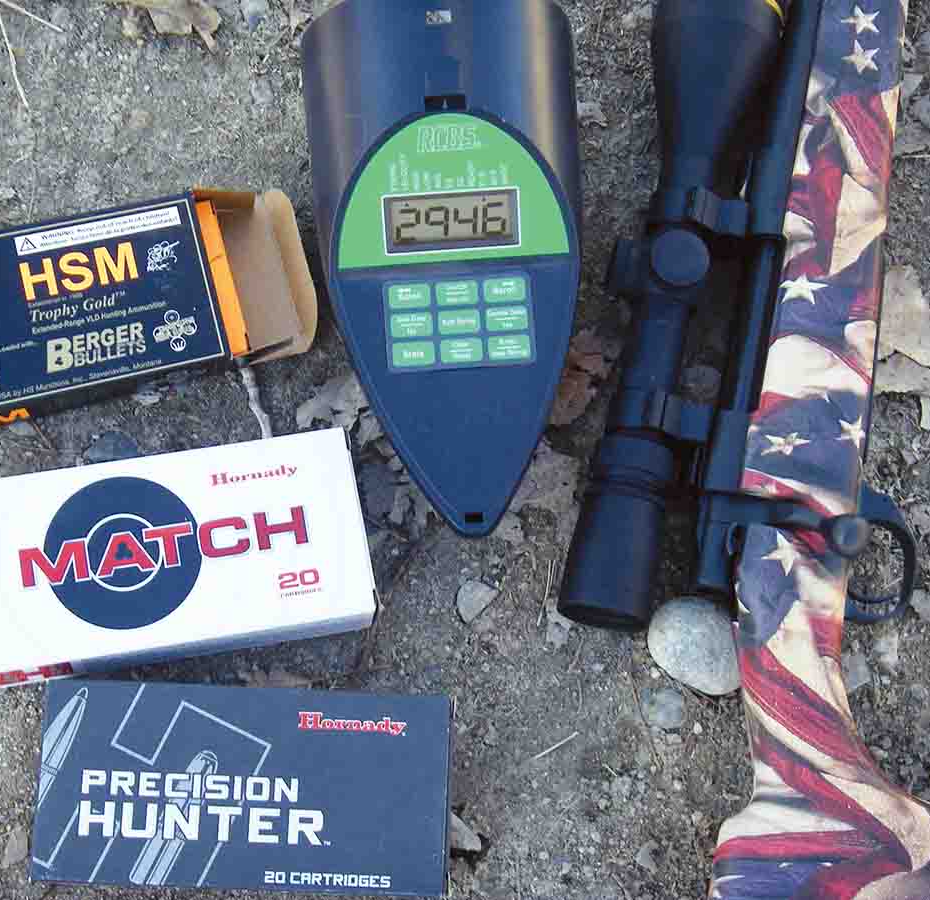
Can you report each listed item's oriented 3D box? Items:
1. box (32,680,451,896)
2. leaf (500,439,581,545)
[{"bbox_3d":[-0.091,0.143,0.796,0.165,0.040,0.081,3,74,-5],"label":"box"},{"bbox_3d":[0.033,0.018,0.857,0.042,0.009,0.050,1,74,-4],"label":"leaf"}]

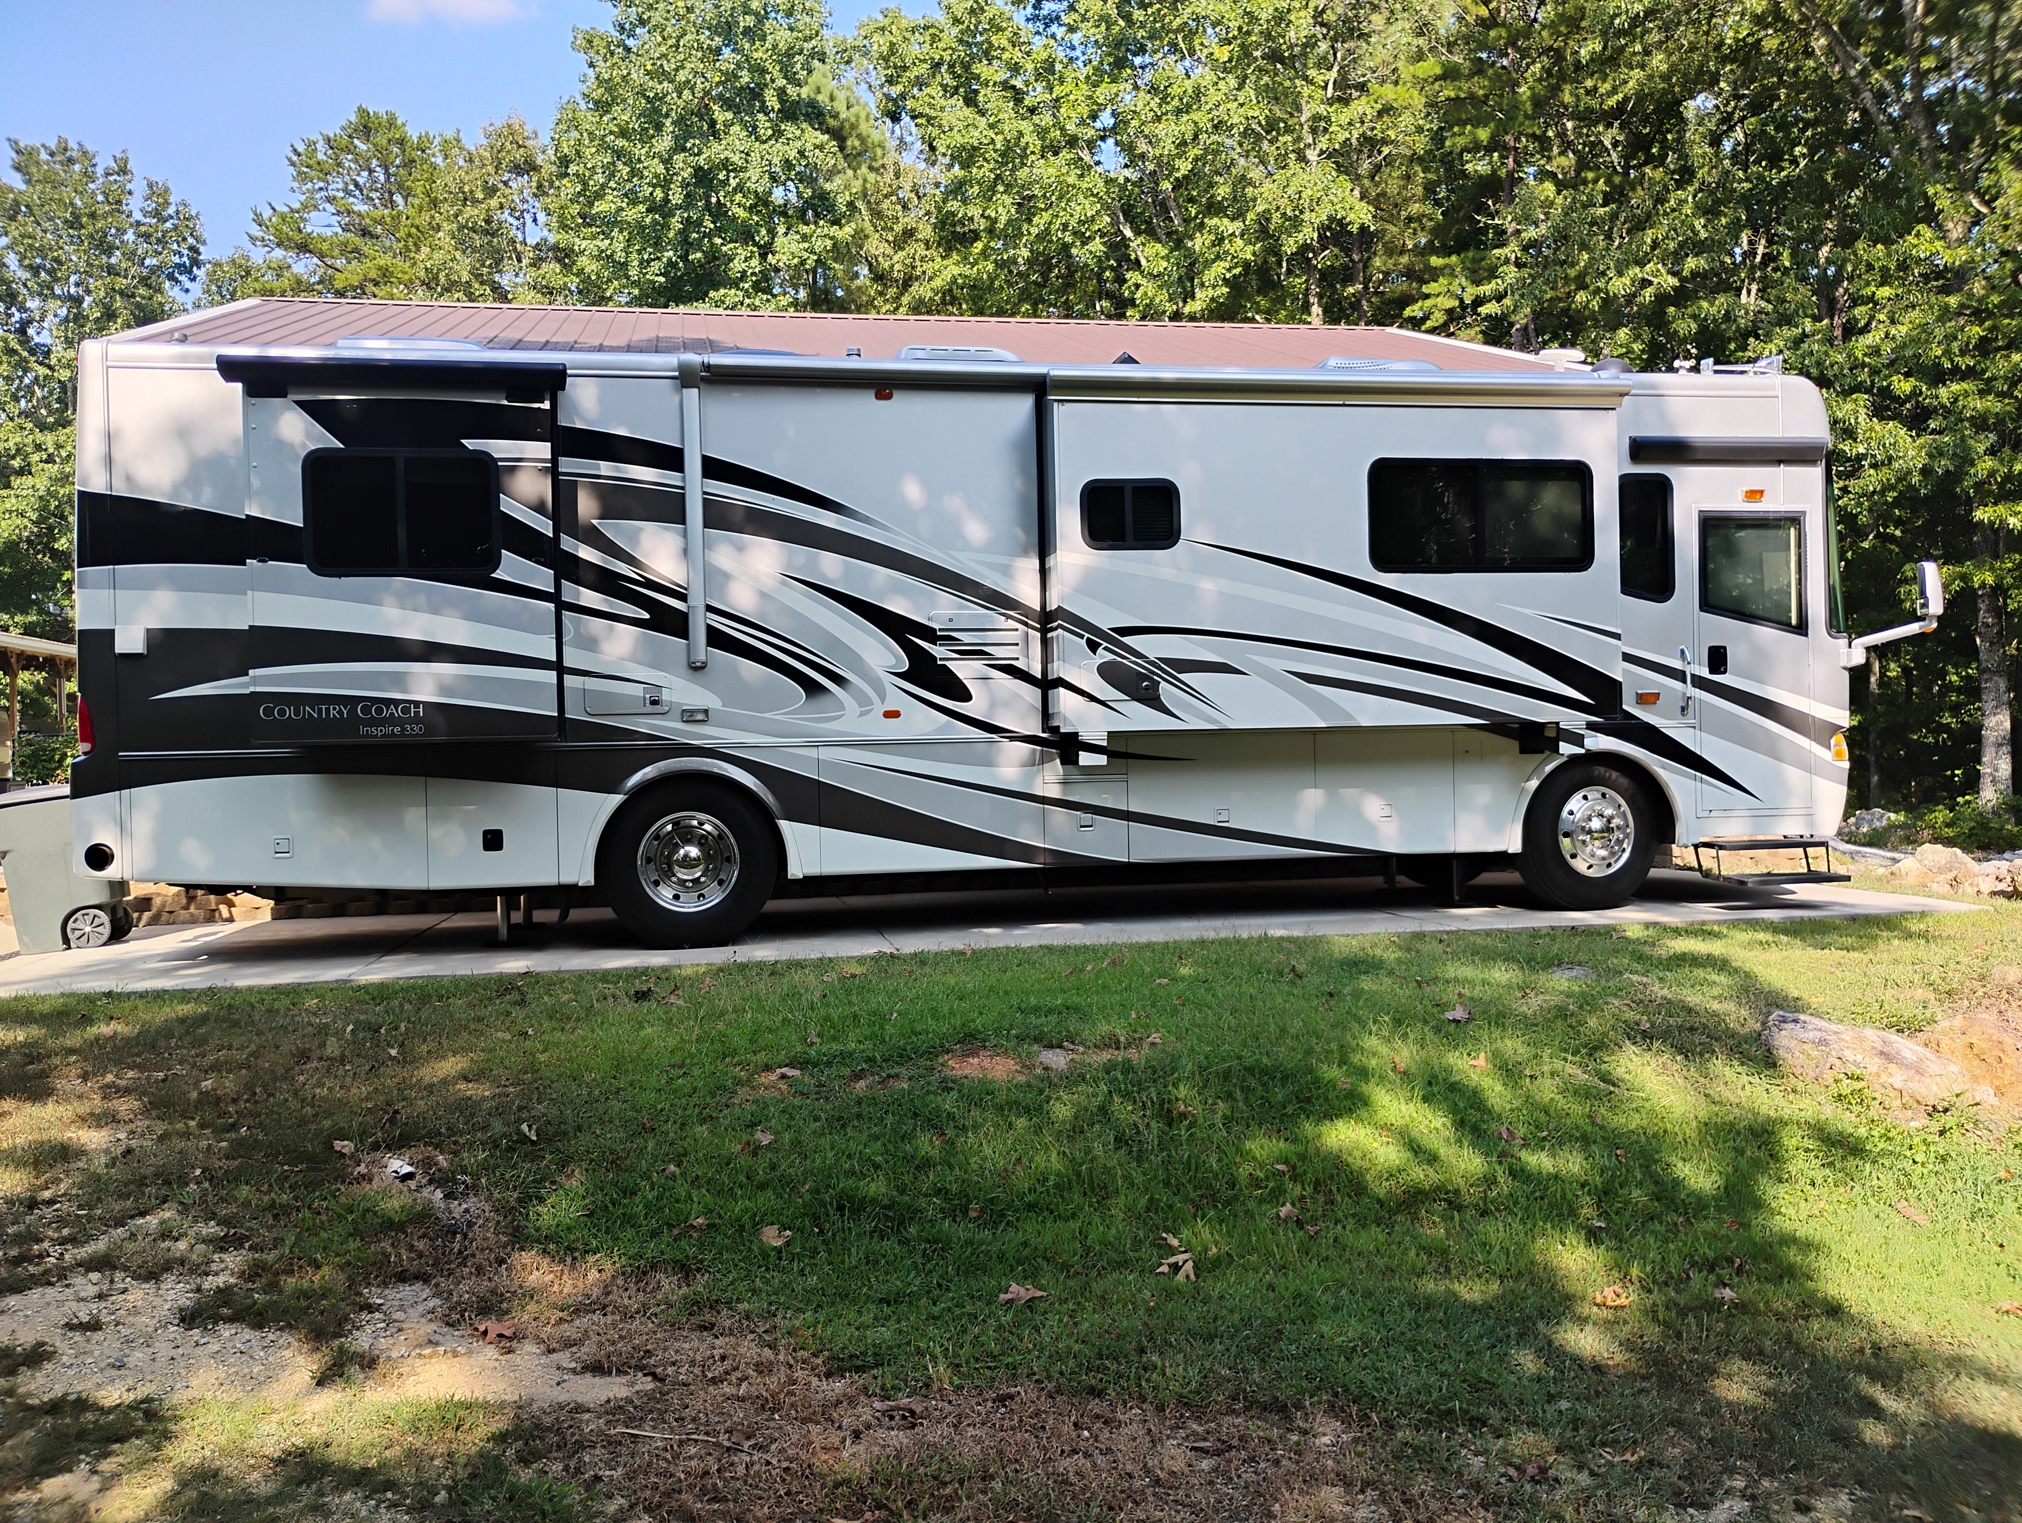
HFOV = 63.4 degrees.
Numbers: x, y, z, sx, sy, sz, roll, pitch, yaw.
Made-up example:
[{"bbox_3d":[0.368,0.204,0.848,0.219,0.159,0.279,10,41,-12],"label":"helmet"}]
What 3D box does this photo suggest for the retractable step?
[{"bbox_3d":[5.038,0.654,10.812,0.750,0.260,0.550,-1,0,-10],"label":"retractable step"}]

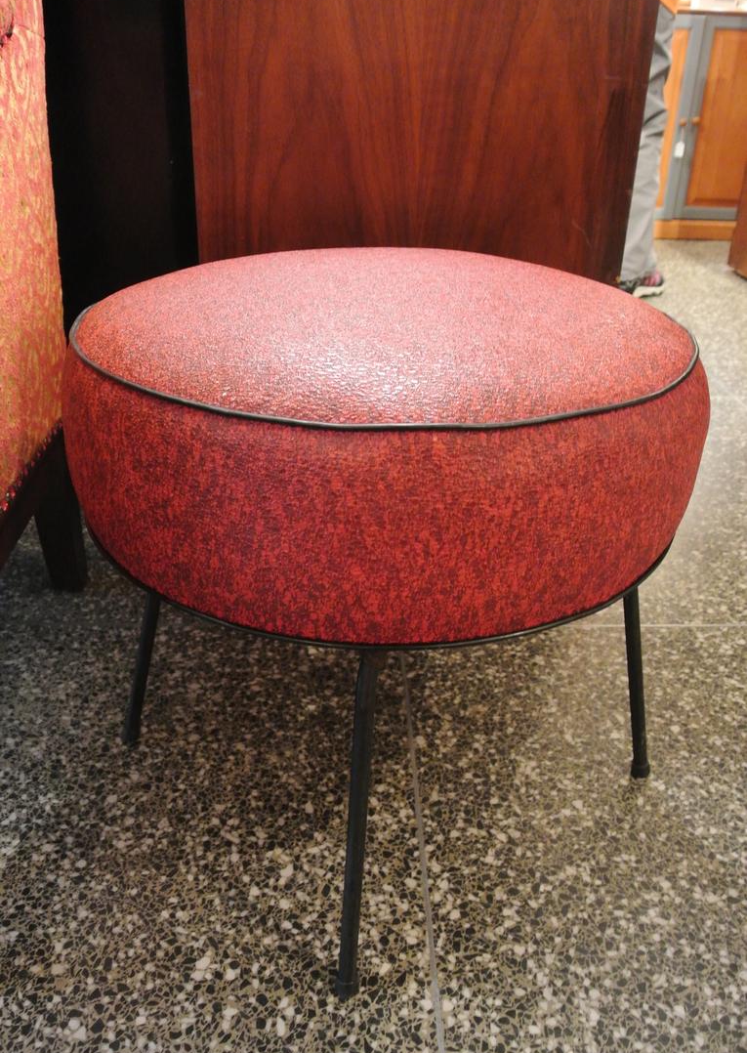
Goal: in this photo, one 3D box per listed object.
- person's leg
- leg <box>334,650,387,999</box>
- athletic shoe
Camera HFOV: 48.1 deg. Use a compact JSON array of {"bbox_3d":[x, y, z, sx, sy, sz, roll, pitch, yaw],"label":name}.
[{"bbox_3d":[0.846,-1.174,2.623,0.220,0.800,0.180,-8,28,-18],"label":"person's leg"},{"bbox_3d":[-0.010,0.199,0.555,0.033,0.272,0.075,3,27,5],"label":"leg"},{"bbox_3d":[0.855,-0.818,2.807,0.275,0.100,0.100,-8,28,-18],"label":"athletic shoe"}]

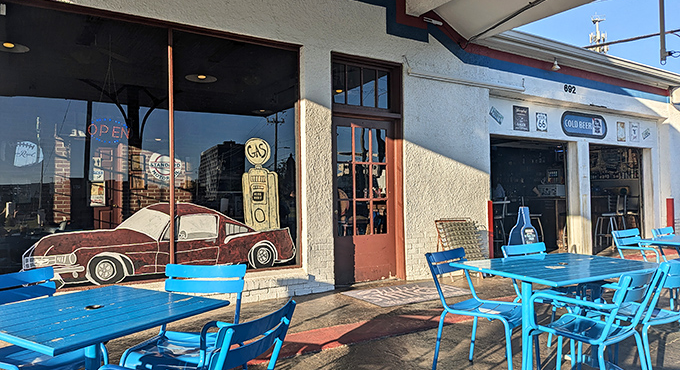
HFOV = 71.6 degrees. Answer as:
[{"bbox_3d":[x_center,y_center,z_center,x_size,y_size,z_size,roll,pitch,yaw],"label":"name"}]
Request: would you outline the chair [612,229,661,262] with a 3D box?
[{"bbox_3d":[3.038,0.847,4.491,0.550,0.840,0.595,0,-2,-30],"label":"chair"}]

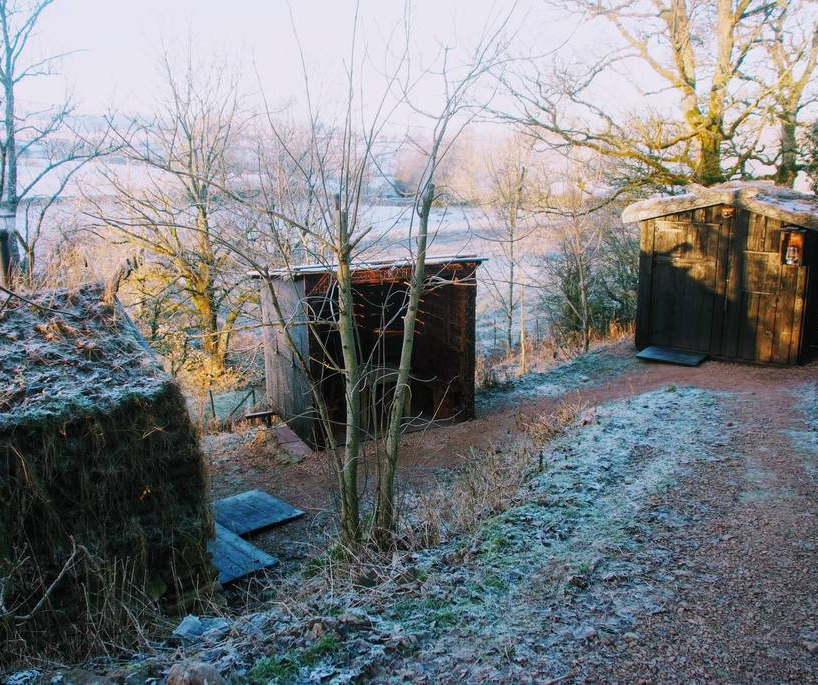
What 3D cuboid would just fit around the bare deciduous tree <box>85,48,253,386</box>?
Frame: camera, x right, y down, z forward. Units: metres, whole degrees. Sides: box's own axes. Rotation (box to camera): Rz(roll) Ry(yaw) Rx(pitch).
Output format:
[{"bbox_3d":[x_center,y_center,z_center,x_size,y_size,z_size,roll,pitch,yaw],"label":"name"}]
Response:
[{"bbox_3d":[-4.456,-2.234,14.344,3.161,6.063,3.161,-1,13,0],"label":"bare deciduous tree"}]

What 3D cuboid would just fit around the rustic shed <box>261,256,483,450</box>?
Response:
[{"bbox_3d":[-0.560,-0.086,9.693,2.241,1.998,2.115,-7,14,-24],"label":"rustic shed"}]

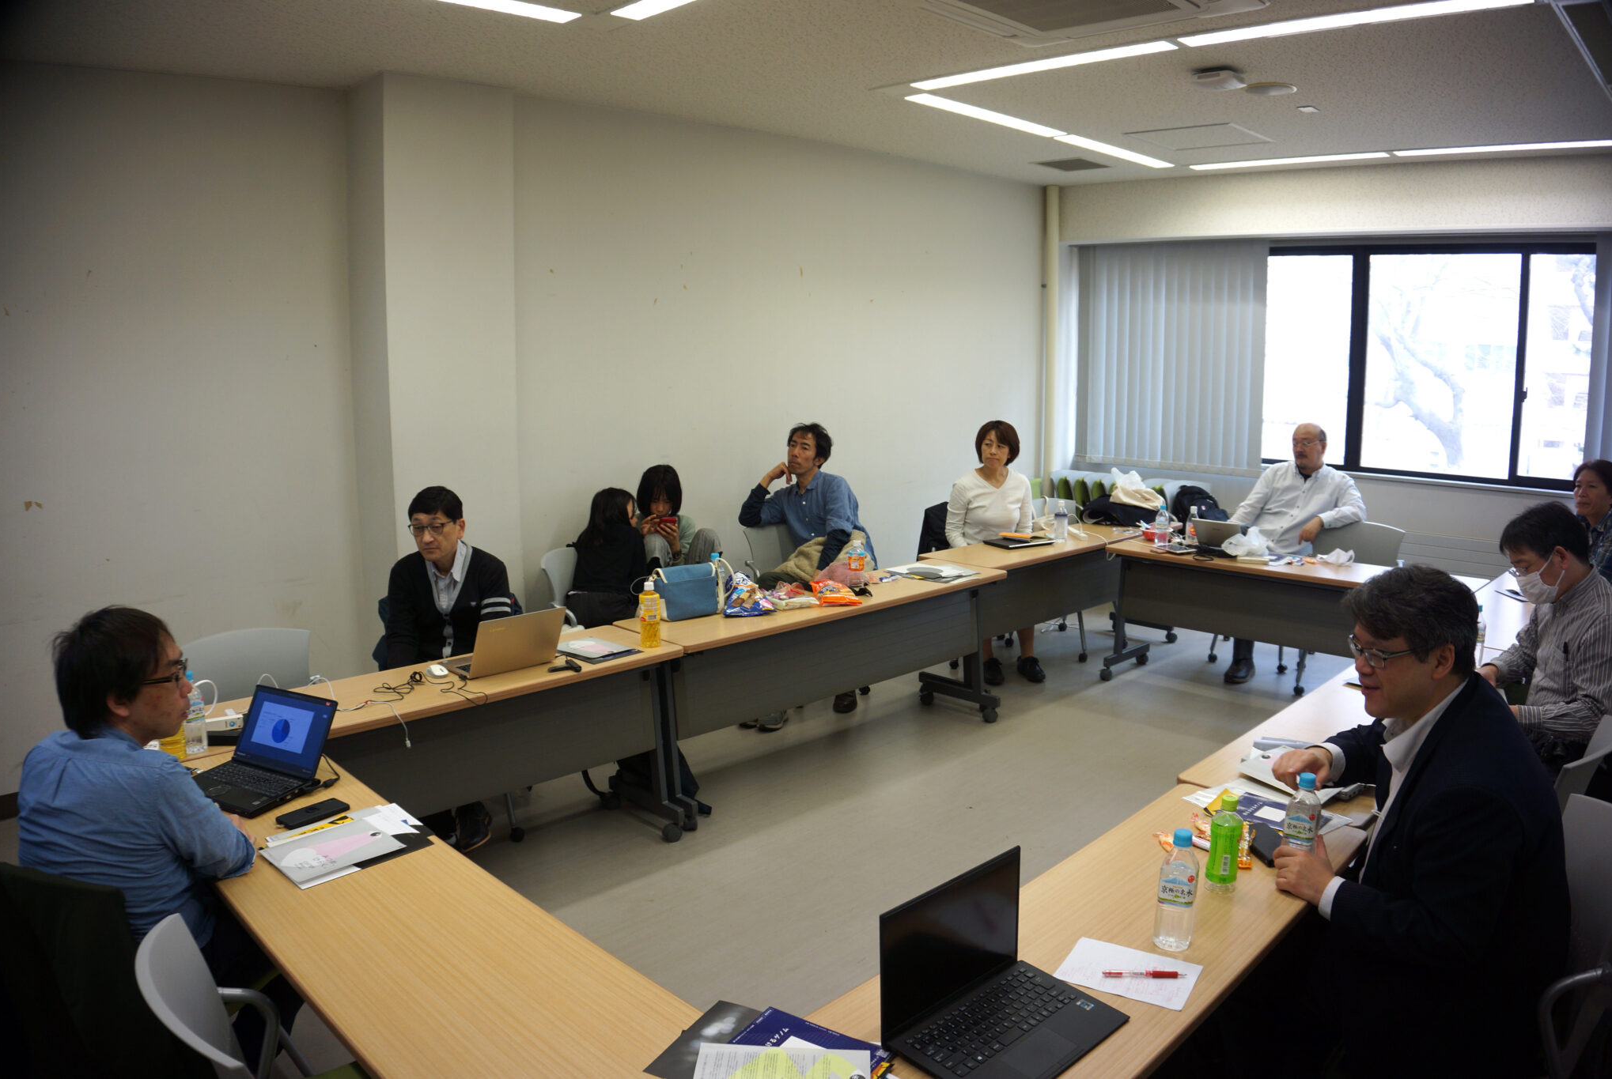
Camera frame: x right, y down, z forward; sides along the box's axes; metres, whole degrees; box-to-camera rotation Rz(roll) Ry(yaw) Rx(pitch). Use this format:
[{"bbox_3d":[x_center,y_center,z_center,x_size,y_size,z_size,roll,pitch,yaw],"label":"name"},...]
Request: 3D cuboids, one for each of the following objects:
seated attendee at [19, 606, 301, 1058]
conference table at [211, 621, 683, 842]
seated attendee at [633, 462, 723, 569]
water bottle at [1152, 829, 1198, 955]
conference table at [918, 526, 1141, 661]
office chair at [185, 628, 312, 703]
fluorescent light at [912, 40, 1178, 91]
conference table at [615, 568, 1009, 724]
[{"bbox_3d":[-1.234,0.687,2.090,0.520,1.230,0.750,2,10,10],"label":"seated attendee"},{"bbox_3d":[-1.190,0.782,3.235,0.460,0.710,1.800,10,14,44],"label":"conference table"},{"bbox_3d":[-0.535,0.074,4.812,0.450,0.760,0.600,-3,10,-20],"label":"seated attendee"},{"bbox_3d":[0.601,0.567,1.750,0.066,0.207,0.066,10,13,44],"label":"water bottle"},{"bbox_3d":[1.340,0.337,5.749,1.800,0.700,0.450,-10,15,-43],"label":"conference table"},{"bbox_3d":[-1.597,0.728,3.168,0.560,0.810,0.570,10,14,44],"label":"office chair"},{"bbox_3d":[0.885,-1.839,4.158,1.200,0.060,0.120,11,15,43],"label":"fluorescent light"},{"bbox_3d":[0.102,0.574,4.440,1.800,0.700,0.450,-10,15,-43],"label":"conference table"}]

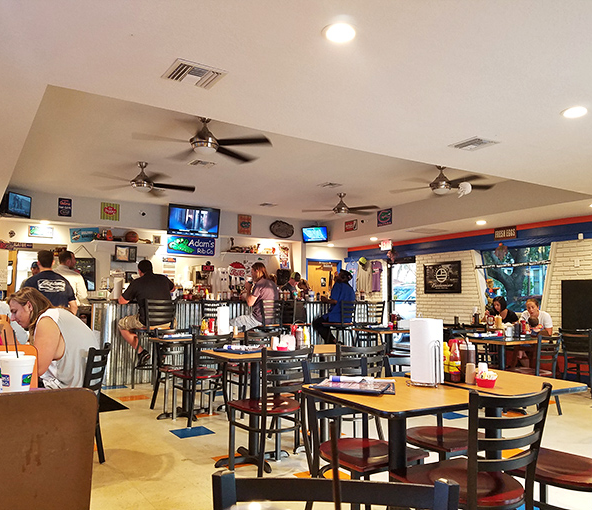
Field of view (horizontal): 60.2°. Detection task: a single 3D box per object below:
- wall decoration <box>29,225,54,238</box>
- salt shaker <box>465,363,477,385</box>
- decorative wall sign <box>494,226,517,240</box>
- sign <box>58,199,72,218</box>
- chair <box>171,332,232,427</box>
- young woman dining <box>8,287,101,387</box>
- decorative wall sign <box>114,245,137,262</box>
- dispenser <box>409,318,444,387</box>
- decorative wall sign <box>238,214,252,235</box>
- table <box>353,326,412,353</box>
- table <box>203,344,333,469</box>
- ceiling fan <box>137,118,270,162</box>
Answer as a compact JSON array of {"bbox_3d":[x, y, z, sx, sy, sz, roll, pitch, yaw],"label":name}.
[{"bbox_3d":[-4.321,-0.386,8.676,0.375,0.185,0.030,3,-6,-33],"label":"wall decoration"},{"bbox_3d":[0.802,0.543,2.352,0.050,0.095,0.050,-2,-5,18],"label":"salt shaker"},{"bbox_3d":[3.806,-0.387,9.275,0.030,0.217,0.450,3,-6,-33],"label":"decorative wall sign"},{"bbox_3d":[-3.857,-0.786,8.543,0.208,0.306,0.020,3,-6,-33],"label":"sign"},{"bbox_3d":[-0.917,1.188,4.995,0.430,0.850,0.470,3,-6,-33],"label":"chair"},{"bbox_3d":[-1.660,0.858,3.530,0.630,1.240,0.470,0,-5,-3],"label":"young woman dining"},{"bbox_3d":[-3.057,-0.009,9.194,0.380,0.285,0.035,3,-6,-33],"label":"decorative wall sign"},{"bbox_3d":[0.606,0.442,2.376,0.160,0.310,0.160,-1,-5,14],"label":"dispenser"},{"bbox_3d":[-1.052,-0.626,10.571,0.307,0.398,0.020,3,-6,-33],"label":"decorative wall sign"},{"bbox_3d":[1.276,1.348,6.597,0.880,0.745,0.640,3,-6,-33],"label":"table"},{"bbox_3d":[-0.046,1.106,3.898,1.260,0.750,0.630,3,-6,-33],"label":"table"},{"bbox_3d":[-0.849,-1.111,4.748,1.310,0.380,1.310,1,-5,-10],"label":"ceiling fan"}]

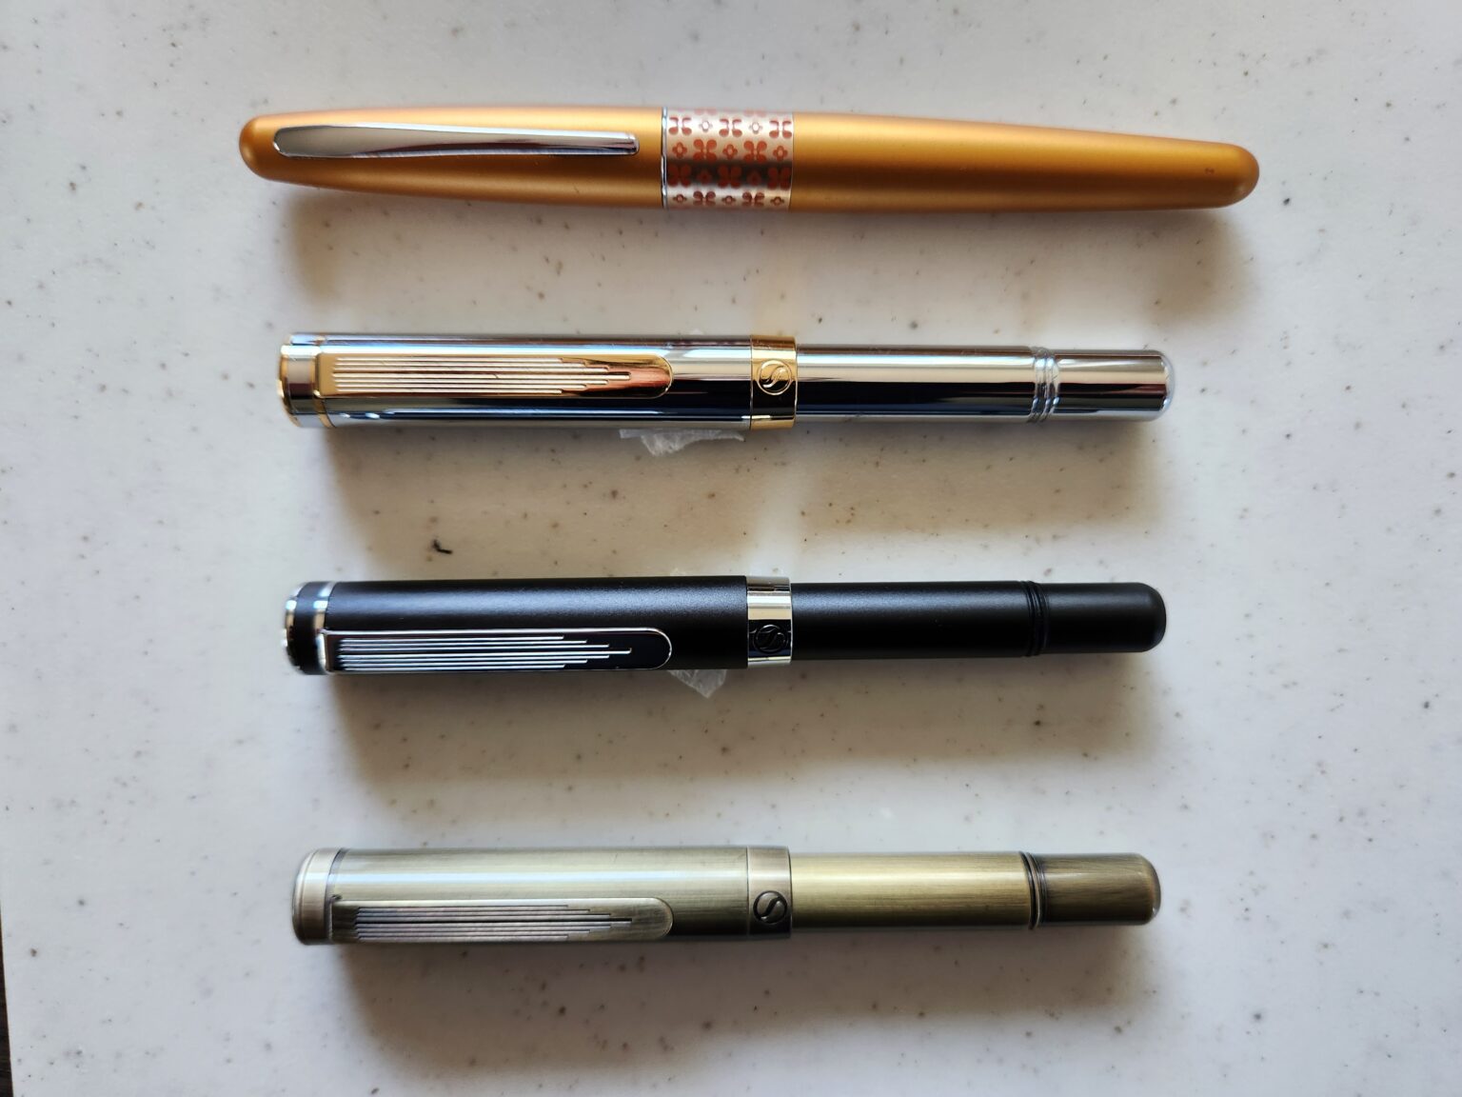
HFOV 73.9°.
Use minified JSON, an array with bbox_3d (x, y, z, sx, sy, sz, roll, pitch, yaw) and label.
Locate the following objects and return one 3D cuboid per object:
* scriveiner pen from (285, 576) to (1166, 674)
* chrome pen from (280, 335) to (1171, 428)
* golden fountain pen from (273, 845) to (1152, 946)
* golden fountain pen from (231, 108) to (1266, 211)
[{"bbox_3d":[0.000,0.010,0.135,0.120,0.014,0.013,-1,93,0],"label":"scriveiner pen"},{"bbox_3d":[0.000,-0.023,0.133,0.120,0.015,0.013,0,93,0],"label":"chrome pen"},{"bbox_3d":[0.000,0.049,0.137,0.120,0.015,0.013,-1,93,0],"label":"golden fountain pen"},{"bbox_3d":[0.003,-0.053,0.132,0.138,0.015,0.013,2,93,0],"label":"golden fountain pen"}]

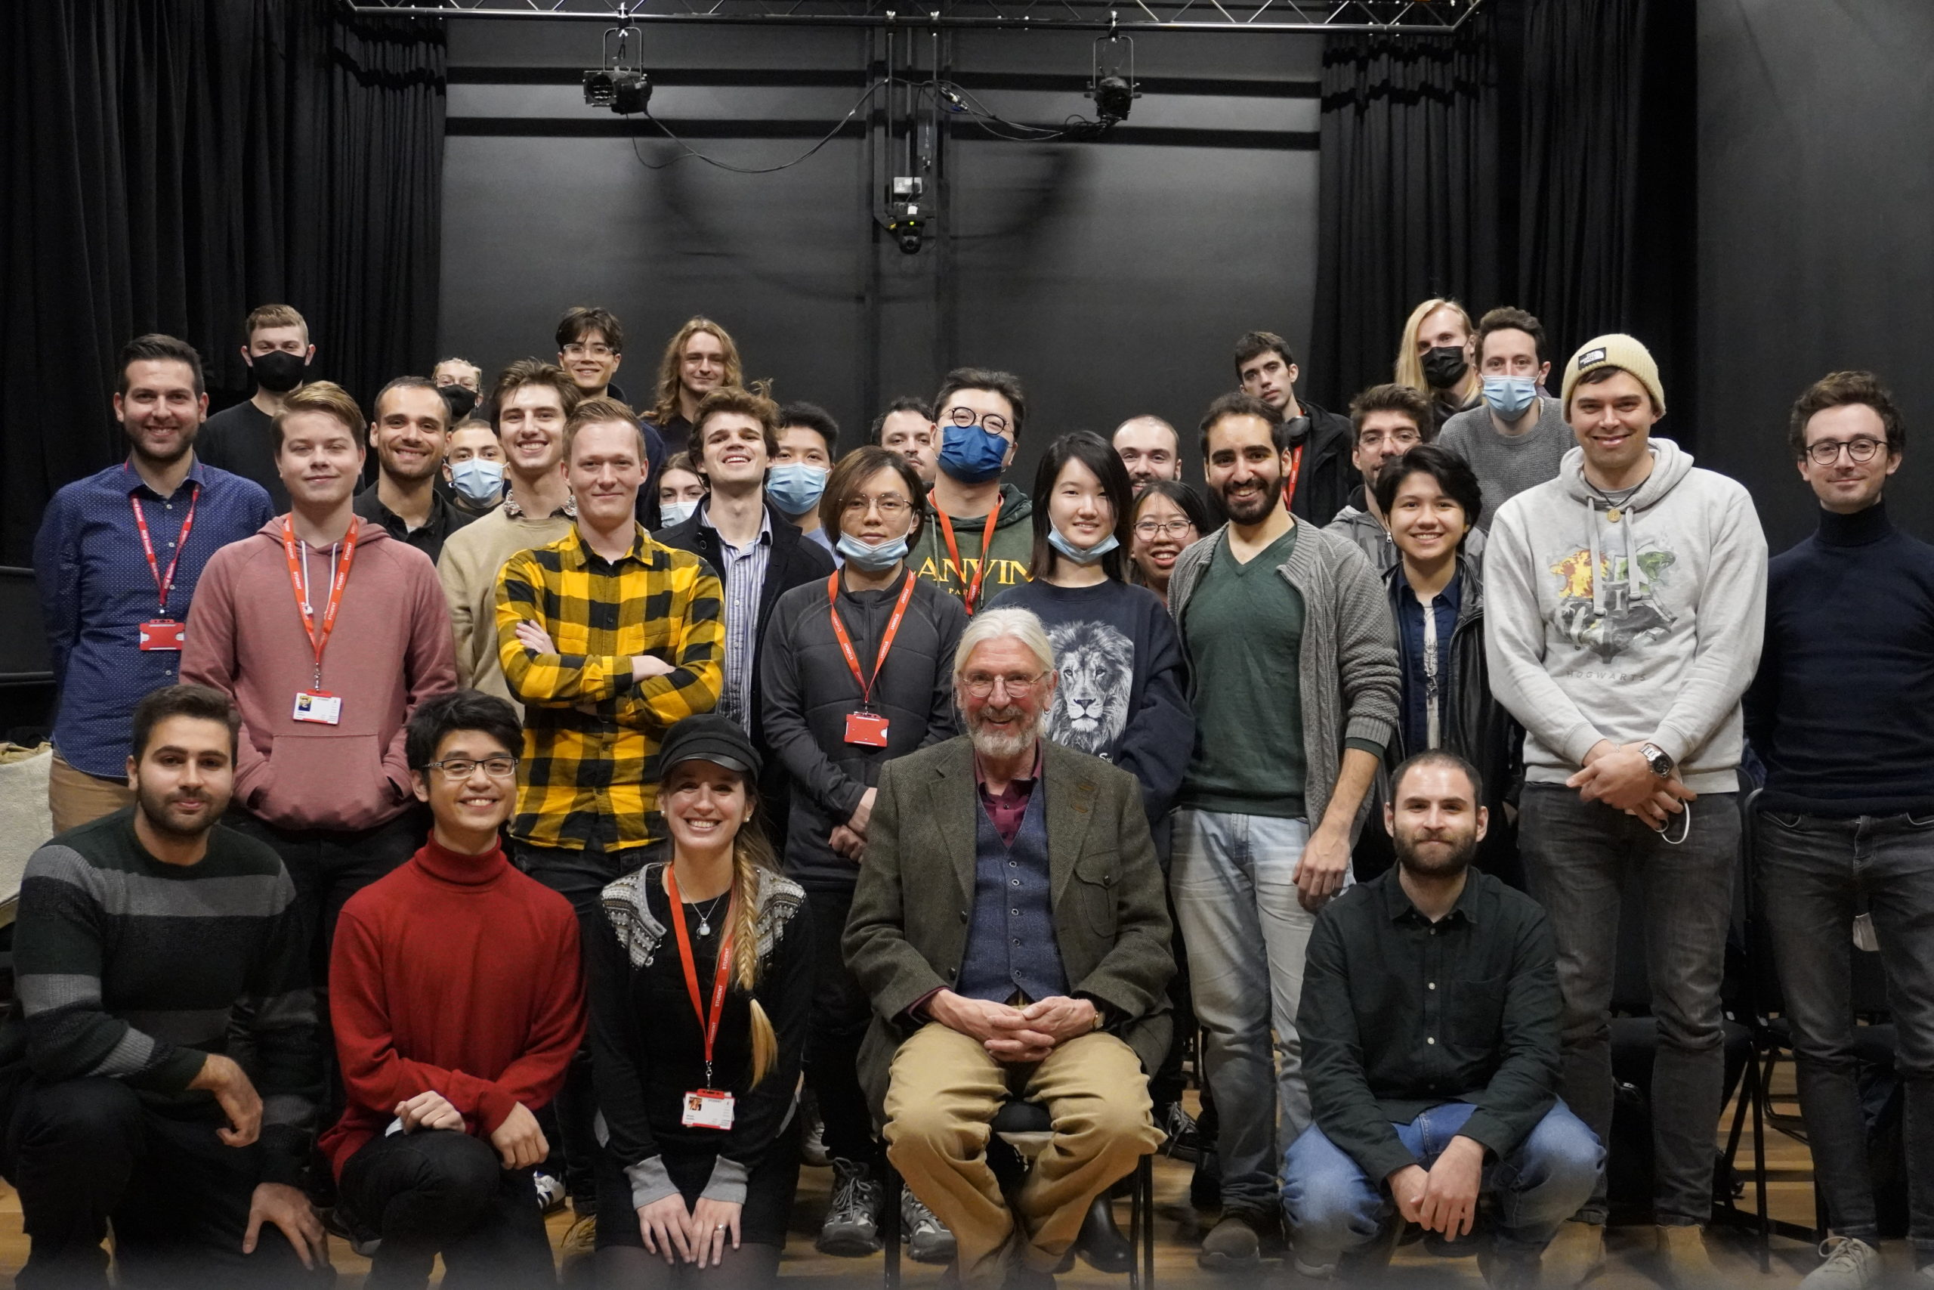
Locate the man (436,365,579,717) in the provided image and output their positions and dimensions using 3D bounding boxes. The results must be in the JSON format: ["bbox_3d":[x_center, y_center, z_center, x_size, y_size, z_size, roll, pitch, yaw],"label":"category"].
[{"bbox_3d":[-0.942,0.303,4.740,0.490,1.854,0.340,0,0,-10],"label":"man"}]

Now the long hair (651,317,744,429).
[{"bbox_3d":[-0.768,-0.771,6.150,0.270,0.330,0.240,0,-1,-8],"label":"long hair"}]

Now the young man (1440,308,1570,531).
[{"bbox_3d":[1.326,0.054,5.200,0.480,1.733,0.350,0,0,13],"label":"young man"}]

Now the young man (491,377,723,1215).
[{"bbox_3d":[-0.742,0.385,4.439,0.500,1.793,0.360,0,-1,-9],"label":"young man"}]

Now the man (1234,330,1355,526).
[{"bbox_3d":[0.867,0.020,5.800,0.490,1.740,0.340,0,0,20],"label":"man"}]

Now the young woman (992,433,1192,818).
[{"bbox_3d":[0.235,0.427,4.340,0.460,1.712,0.310,0,-1,3],"label":"young woman"}]

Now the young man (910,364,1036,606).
[{"bbox_3d":[0.012,0.309,4.780,0.500,1.843,0.340,0,0,-1],"label":"young man"}]

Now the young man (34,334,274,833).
[{"bbox_3d":[-1.673,0.320,4.409,0.510,1.917,0.340,0,-1,-21],"label":"young man"}]

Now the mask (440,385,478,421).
[{"bbox_3d":[-1.502,-0.714,6.350,0.125,0.120,0.090,3,-9,-11],"label":"mask"}]

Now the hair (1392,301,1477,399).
[{"bbox_3d":[1.255,-0.774,5.750,0.240,0.300,0.230,-7,0,22],"label":"hair"}]

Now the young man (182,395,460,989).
[{"bbox_3d":[-1.281,0.354,4.260,0.540,1.752,0.350,0,0,-12],"label":"young man"}]

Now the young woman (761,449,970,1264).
[{"bbox_3d":[-0.219,0.435,4.420,0.460,1.695,0.330,0,-1,-3],"label":"young woman"}]

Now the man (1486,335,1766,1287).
[{"bbox_3d":[1.302,0.308,4.250,0.560,1.844,0.380,0,0,19],"label":"man"}]

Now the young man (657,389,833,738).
[{"bbox_3d":[-0.493,0.337,4.720,0.480,1.786,0.340,0,0,-6],"label":"young man"}]

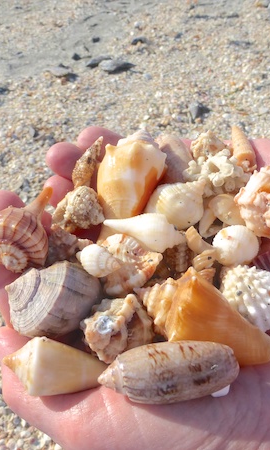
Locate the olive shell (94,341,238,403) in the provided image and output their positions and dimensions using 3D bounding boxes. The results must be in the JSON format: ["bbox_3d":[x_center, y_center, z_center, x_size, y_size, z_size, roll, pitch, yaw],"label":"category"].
[{"bbox_3d":[0.015,0.067,0.196,0.064,0.025,0.026,-6,55,-2],"label":"olive shell"}]

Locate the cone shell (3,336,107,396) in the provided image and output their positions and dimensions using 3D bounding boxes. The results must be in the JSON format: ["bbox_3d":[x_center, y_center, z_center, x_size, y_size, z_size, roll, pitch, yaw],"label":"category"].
[{"bbox_3d":[-0.036,0.065,0.198,0.048,0.026,0.027,5,54,-2],"label":"cone shell"}]

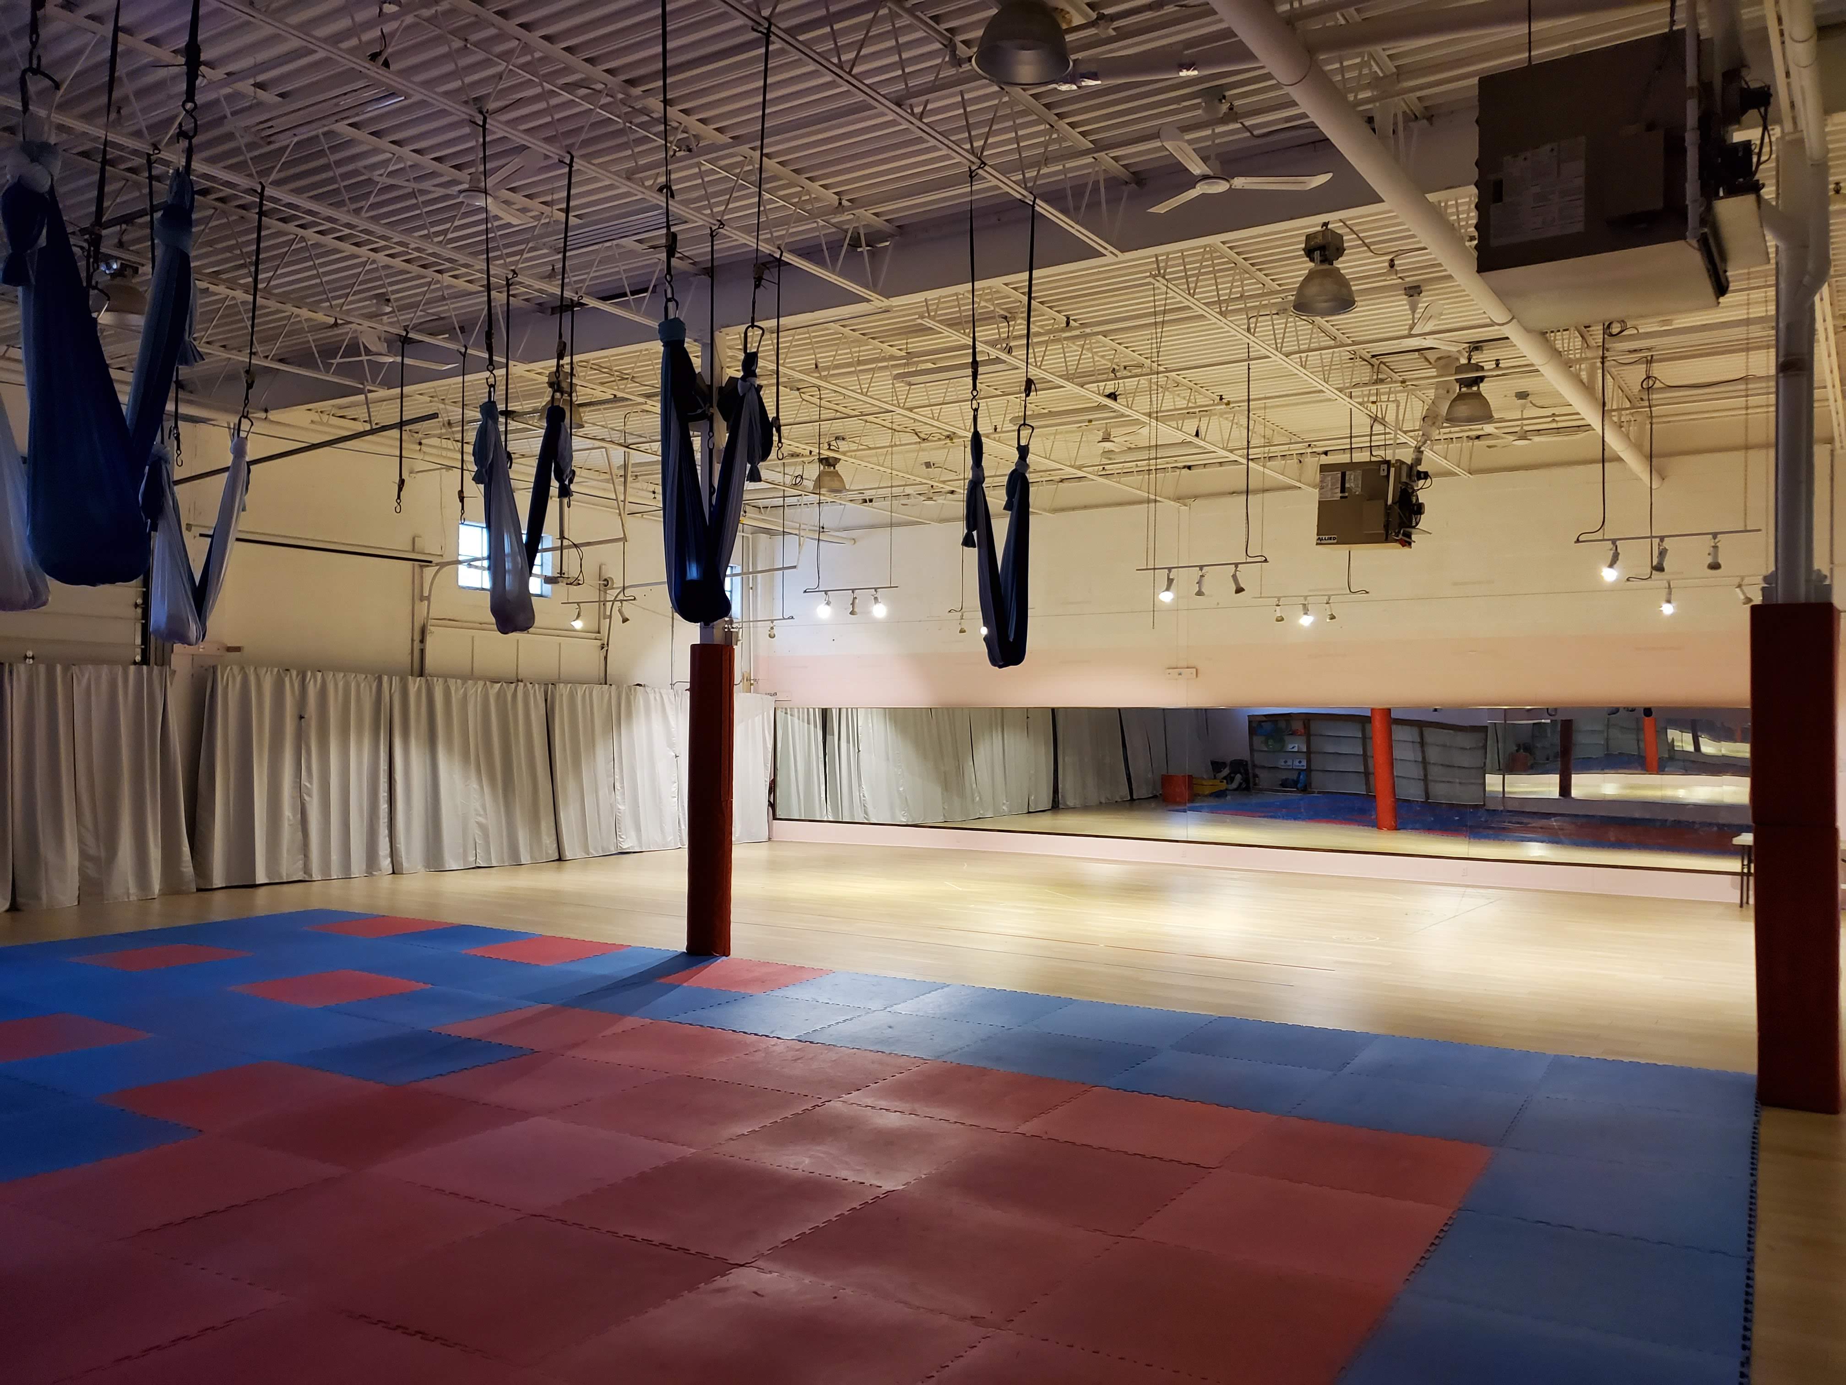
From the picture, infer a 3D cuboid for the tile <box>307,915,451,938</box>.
[{"bbox_3d":[-4.872,2.155,12.551,1.000,0.025,1.000,0,-2,30],"label":"tile"}]

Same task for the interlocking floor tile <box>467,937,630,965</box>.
[{"bbox_3d":[-3.097,2.148,11.459,1.000,0.025,1.000,0,-2,30],"label":"interlocking floor tile"}]

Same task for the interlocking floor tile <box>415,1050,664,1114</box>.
[{"bbox_3d":[-2.000,2.054,7.290,1.000,0.030,1.000,0,-2,30],"label":"interlocking floor tile"}]

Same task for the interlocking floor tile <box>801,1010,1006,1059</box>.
[{"bbox_3d":[-0.123,2.109,8.518,1.000,0.030,1.000,0,-2,30],"label":"interlocking floor tile"}]

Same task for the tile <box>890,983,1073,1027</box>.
[{"bbox_3d":[0.383,2.107,9.272,0.987,0.030,0.987,0,-2,31],"label":"tile"}]

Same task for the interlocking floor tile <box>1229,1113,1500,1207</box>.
[{"bbox_3d":[1.938,2.061,6.113,1.000,0.030,1.000,0,-2,30],"label":"interlocking floor tile"}]

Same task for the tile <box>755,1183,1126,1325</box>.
[{"bbox_3d":[0.059,2.001,4.931,1.000,0.025,1.000,0,-2,31],"label":"tile"}]

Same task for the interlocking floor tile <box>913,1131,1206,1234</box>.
[{"bbox_3d":[0.587,2.032,5.780,1.000,0.025,1.000,0,-2,30],"label":"interlocking floor tile"}]

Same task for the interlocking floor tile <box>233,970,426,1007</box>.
[{"bbox_3d":[-4.120,2.081,9.704,1.000,0.025,1.000,0,-2,30],"label":"interlocking floor tile"}]

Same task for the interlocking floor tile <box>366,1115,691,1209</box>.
[{"bbox_3d":[-1.622,1.976,5.826,0.987,0.030,0.987,0,-2,31],"label":"interlocking floor tile"}]

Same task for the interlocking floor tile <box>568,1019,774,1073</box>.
[{"bbox_3d":[-1.495,2.072,8.138,1.000,0.025,1.000,0,-2,30],"label":"interlocking floor tile"}]

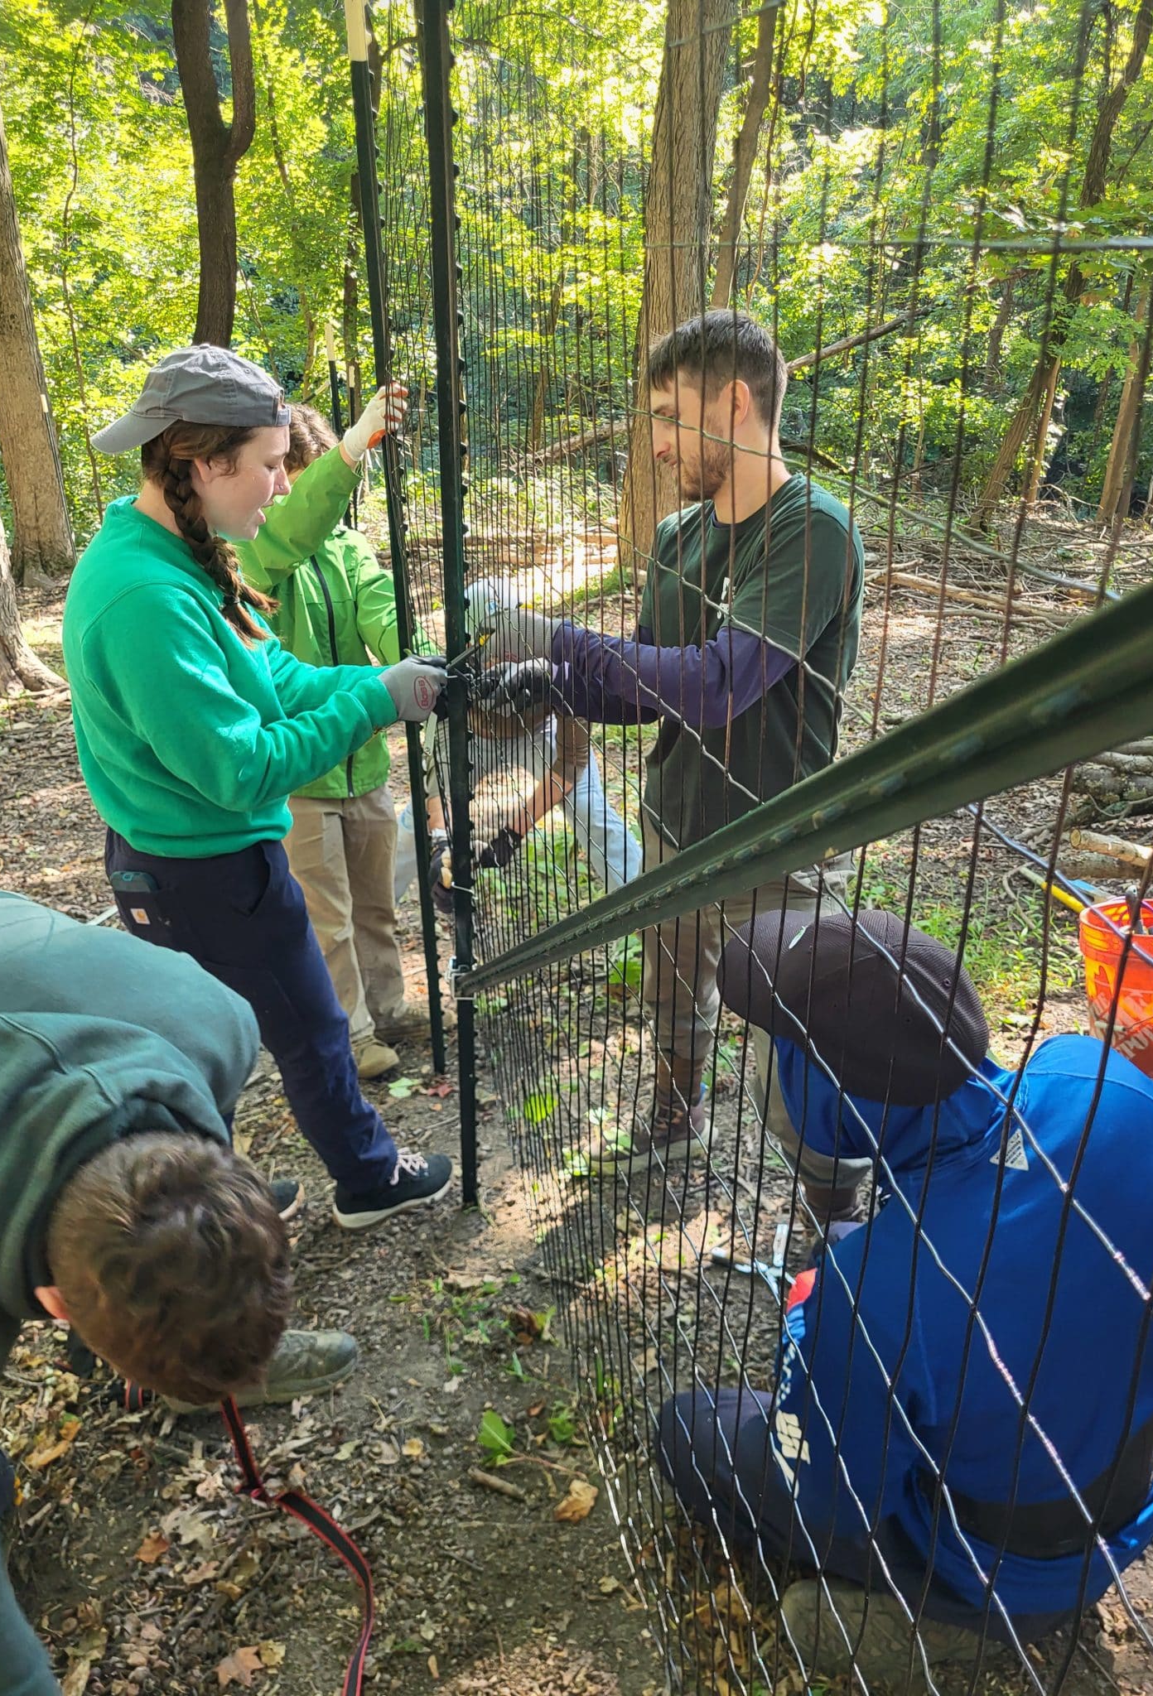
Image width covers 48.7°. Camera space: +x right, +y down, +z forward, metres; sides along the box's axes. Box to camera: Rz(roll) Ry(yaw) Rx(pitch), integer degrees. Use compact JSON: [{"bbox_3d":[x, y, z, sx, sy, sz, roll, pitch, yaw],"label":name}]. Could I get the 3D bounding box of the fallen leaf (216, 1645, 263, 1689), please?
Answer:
[{"bbox_3d":[-0.448,1.094,1.700,0.059,0.018,0.060,-1,26,-3],"label":"fallen leaf"}]

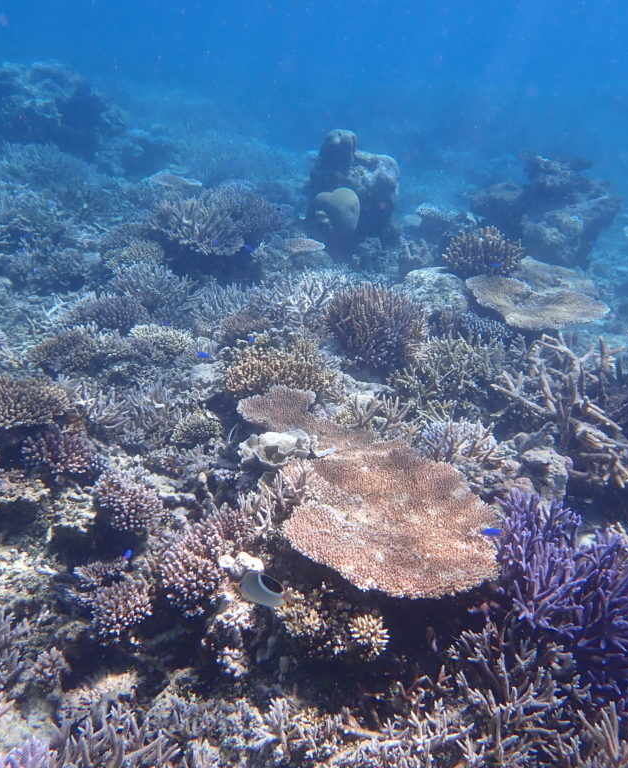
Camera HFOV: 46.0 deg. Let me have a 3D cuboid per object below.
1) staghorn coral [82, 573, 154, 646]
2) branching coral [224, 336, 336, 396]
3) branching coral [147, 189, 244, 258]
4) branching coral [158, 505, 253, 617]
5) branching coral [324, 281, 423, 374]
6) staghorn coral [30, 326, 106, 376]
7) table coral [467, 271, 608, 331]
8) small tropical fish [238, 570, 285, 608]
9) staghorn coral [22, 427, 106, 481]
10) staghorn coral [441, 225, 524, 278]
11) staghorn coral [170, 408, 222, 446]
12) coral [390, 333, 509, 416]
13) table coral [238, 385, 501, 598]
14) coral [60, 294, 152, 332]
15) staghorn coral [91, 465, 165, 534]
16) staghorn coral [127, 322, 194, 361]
[{"bbox_3d":[-0.481,0.555,1.820,0.175,0.165,0.165,-8,26,-17],"label":"staghorn coral"},{"bbox_3d":[-0.127,-0.066,2.800,0.420,0.210,0.350,-1,25,-3],"label":"branching coral"},{"bbox_3d":[-0.657,-0.879,4.100,0.540,0.340,0.460,0,26,0],"label":"branching coral"},{"bbox_3d":[-0.252,0.410,1.720,0.220,0.220,0.240,0,26,0],"label":"branching coral"},{"bbox_3d":[0.254,-0.237,3.100,0.410,0.340,0.380,2,25,5],"label":"branching coral"},{"bbox_3d":[-1.029,-0.136,3.100,0.320,0.190,0.290,-9,26,-18],"label":"staghorn coral"},{"bbox_3d":[0.922,-0.344,3.050,0.570,0.130,0.500,0,26,0],"label":"table coral"},{"bbox_3d":[-0.128,0.500,1.800,0.130,0.085,0.028,10,27,21],"label":"small tropical fish"},{"bbox_3d":[-0.742,0.207,2.200,0.240,0.140,0.200,0,26,0],"label":"staghorn coral"},{"bbox_3d":[0.911,-0.717,4.000,0.450,0.280,0.410,6,26,12],"label":"staghorn coral"},{"bbox_3d":[-0.373,0.138,2.350,0.165,0.105,0.150,0,26,0],"label":"staghorn coral"},{"bbox_3d":[0.476,-0.033,2.600,0.400,0.250,0.350,0,26,0],"label":"coral"},{"bbox_3d":[0.122,0.270,2.197,0.580,0.180,1.030,-9,26,-18],"label":"table coral"},{"bbox_3d":[-0.898,-0.309,3.200,0.370,0.140,0.320,0,26,0],"label":"coral"},{"bbox_3d":[-0.504,0.312,2.000,0.200,0.180,0.190,-7,26,-15],"label":"staghorn coral"},{"bbox_3d":[-0.602,-0.167,2.900,0.260,0.125,0.220,0,26,0],"label":"staghorn coral"}]

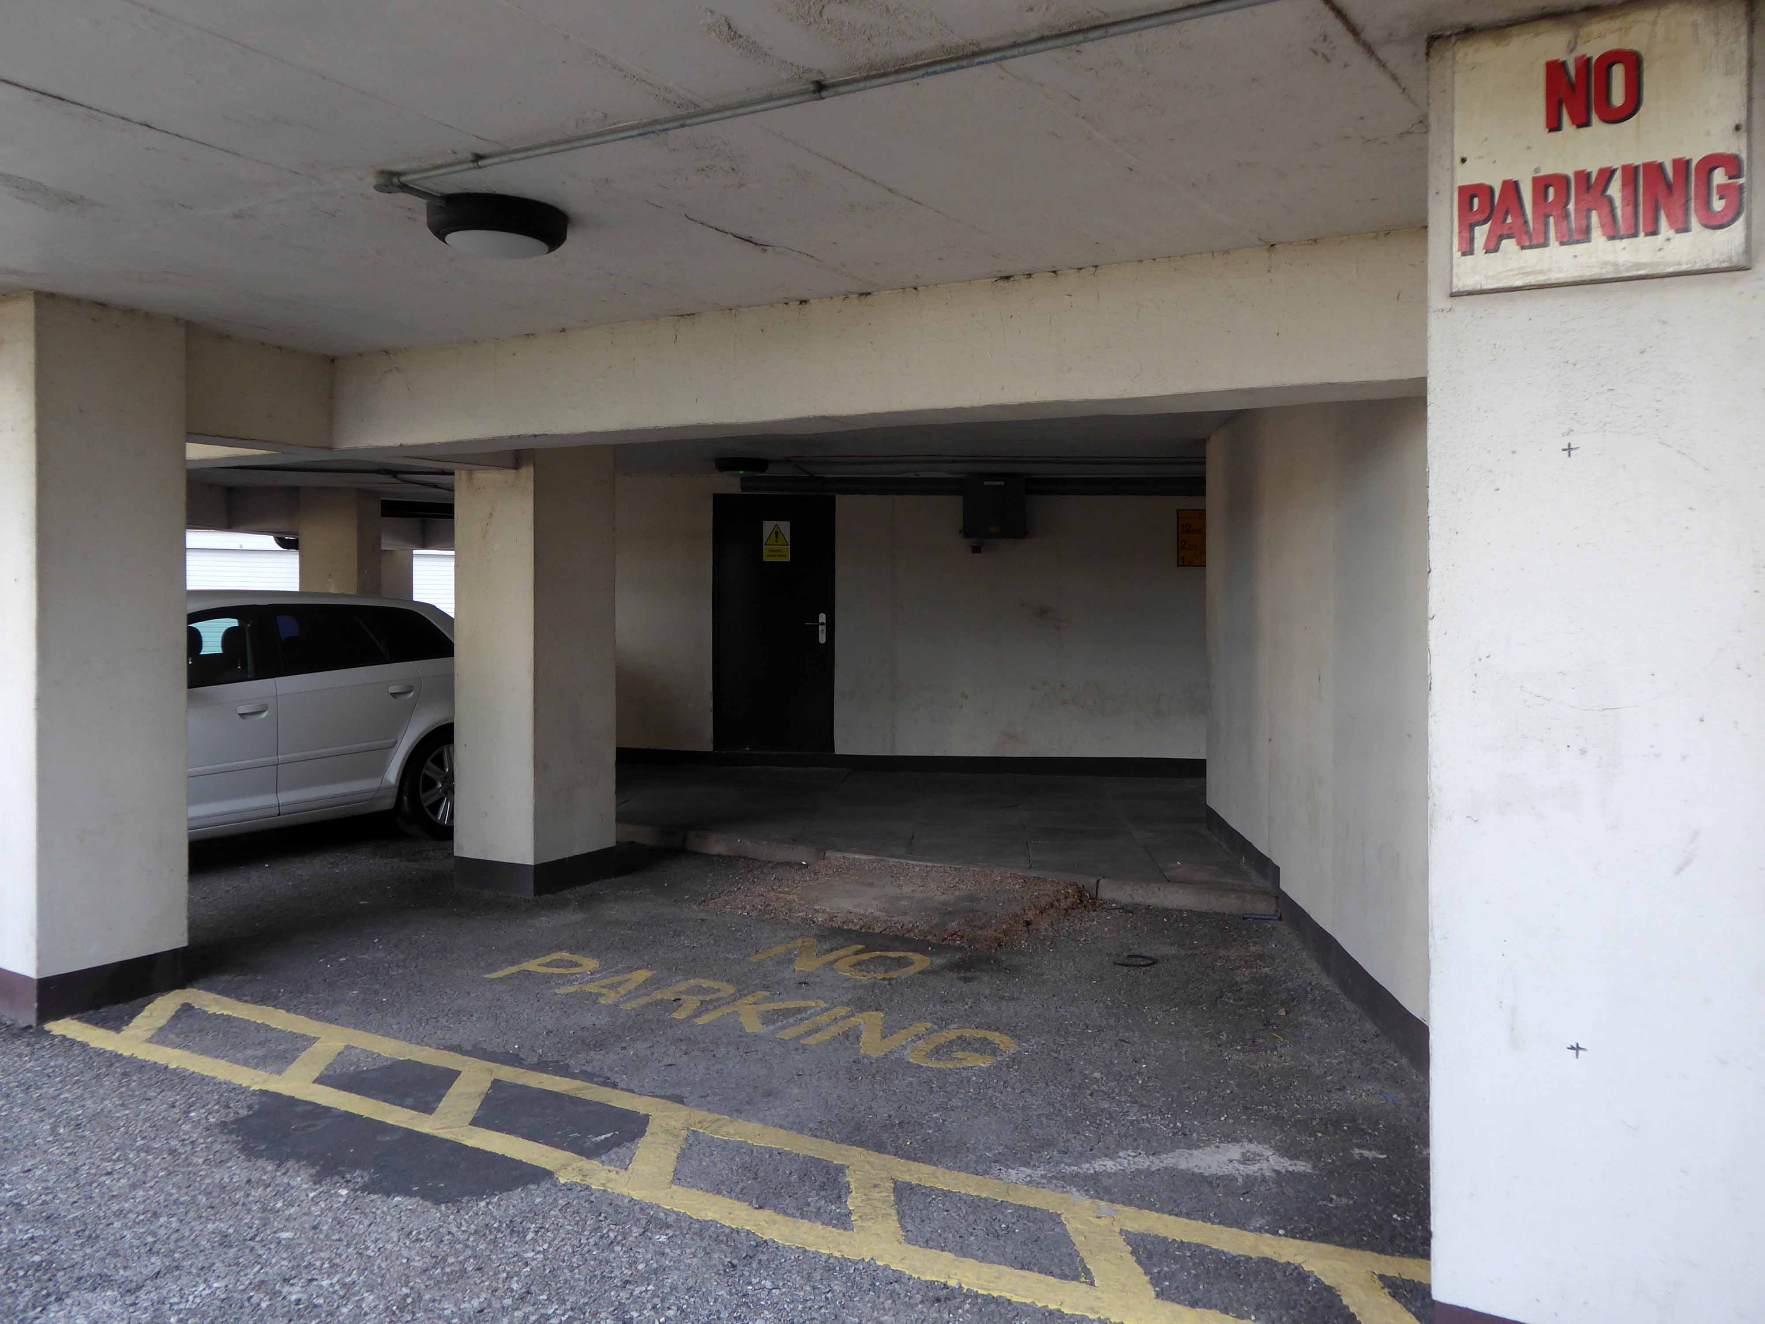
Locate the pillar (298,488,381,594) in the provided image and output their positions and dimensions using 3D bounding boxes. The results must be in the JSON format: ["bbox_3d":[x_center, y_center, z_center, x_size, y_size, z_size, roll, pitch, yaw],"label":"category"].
[{"bbox_3d":[-5.010,-0.410,13.670,0.530,2.360,0.540,0,1,4],"label":"pillar"}]

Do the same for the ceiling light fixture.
[{"bbox_3d":[-0.954,-1.070,3.670,0.350,0.095,0.350,0,1,4],"label":"ceiling light fixture"}]

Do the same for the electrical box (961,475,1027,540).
[{"bbox_3d":[0.834,-1.151,10.970,0.460,0.490,0.240,0,1,4],"label":"electrical box"}]

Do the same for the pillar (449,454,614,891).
[{"bbox_3d":[-1.681,-0.015,7.134,0.540,2.120,0.560,1,1,31],"label":"pillar"}]

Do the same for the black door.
[{"bbox_3d":[-0.827,-0.294,11.250,0.925,1.960,0.070,0,1,4],"label":"black door"}]

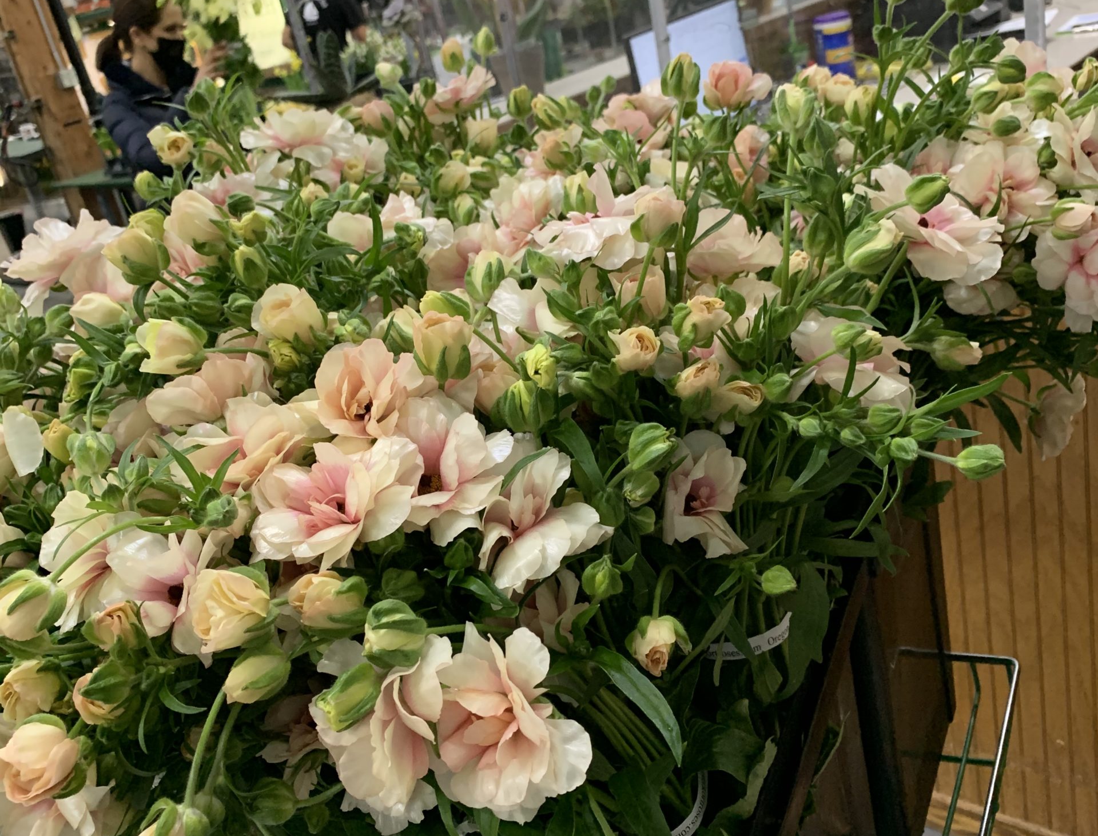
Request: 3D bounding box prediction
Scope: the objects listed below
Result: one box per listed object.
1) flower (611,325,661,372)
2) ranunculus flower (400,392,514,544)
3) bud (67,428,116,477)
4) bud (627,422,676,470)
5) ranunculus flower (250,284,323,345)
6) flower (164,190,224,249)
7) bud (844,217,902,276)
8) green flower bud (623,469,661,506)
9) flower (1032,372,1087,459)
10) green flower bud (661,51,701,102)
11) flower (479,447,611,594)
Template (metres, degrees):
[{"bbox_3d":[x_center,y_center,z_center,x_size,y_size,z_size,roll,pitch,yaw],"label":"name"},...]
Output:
[{"bbox_3d":[0.054,-0.043,0.680,0.030,0.030,0.031,-51,0,-40],"label":"flower"},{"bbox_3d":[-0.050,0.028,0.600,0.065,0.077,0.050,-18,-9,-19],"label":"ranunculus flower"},{"bbox_3d":[-0.250,0.020,0.600,0.026,0.026,0.026,-7,60,0],"label":"bud"},{"bbox_3d":[0.062,0.017,0.660,0.030,0.024,0.024,-32,-4,12],"label":"bud"},{"bbox_3d":[-0.142,-0.057,0.600,0.038,0.036,0.038,-21,45,0],"label":"ranunculus flower"},{"bbox_3d":[-0.214,-0.119,0.660,0.031,0.034,0.031,-23,12,5],"label":"flower"},{"bbox_3d":[0.185,-0.098,0.630,0.037,0.026,0.026,-34,0,24],"label":"bud"},{"bbox_3d":[0.049,0.036,0.580,0.022,0.020,0.020,-50,0,-38],"label":"green flower bud"},{"bbox_3d":[0.372,0.000,0.800,0.038,0.064,0.055,19,14,-18],"label":"flower"},{"bbox_3d":[0.095,-0.245,0.790,0.028,0.036,0.028,-8,20,9],"label":"green flower bud"},{"bbox_3d":[-0.002,0.047,0.505,0.056,0.038,0.058,-18,62,10],"label":"flower"}]

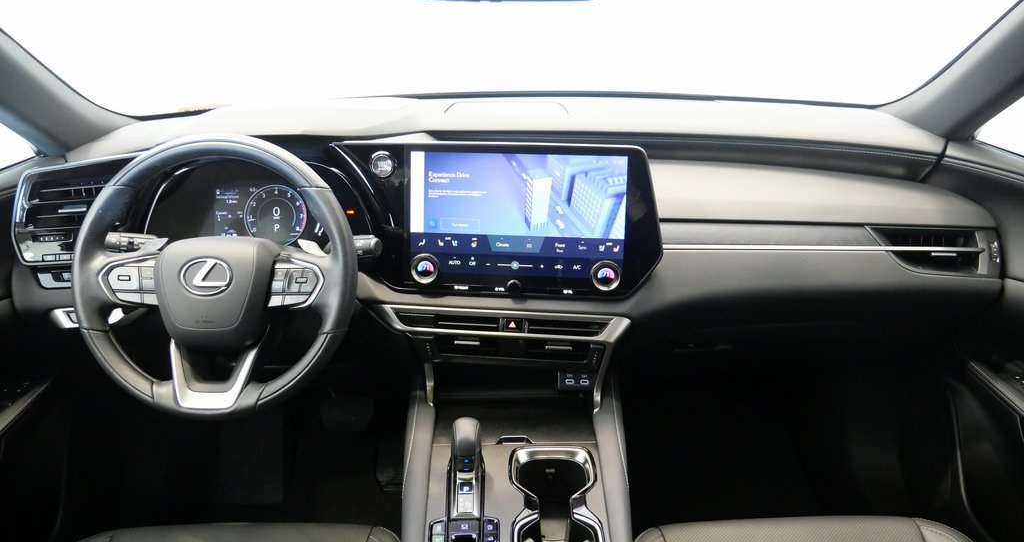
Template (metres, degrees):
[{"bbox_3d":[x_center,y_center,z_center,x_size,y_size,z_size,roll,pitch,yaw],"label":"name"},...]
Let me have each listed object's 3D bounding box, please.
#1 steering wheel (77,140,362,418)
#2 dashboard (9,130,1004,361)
[{"bbox_3d":[-0.385,0.007,0.932,0.370,0.368,0.120,1,-1,-1],"label":"steering wheel"},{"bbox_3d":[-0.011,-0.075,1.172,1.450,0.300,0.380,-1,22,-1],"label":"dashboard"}]

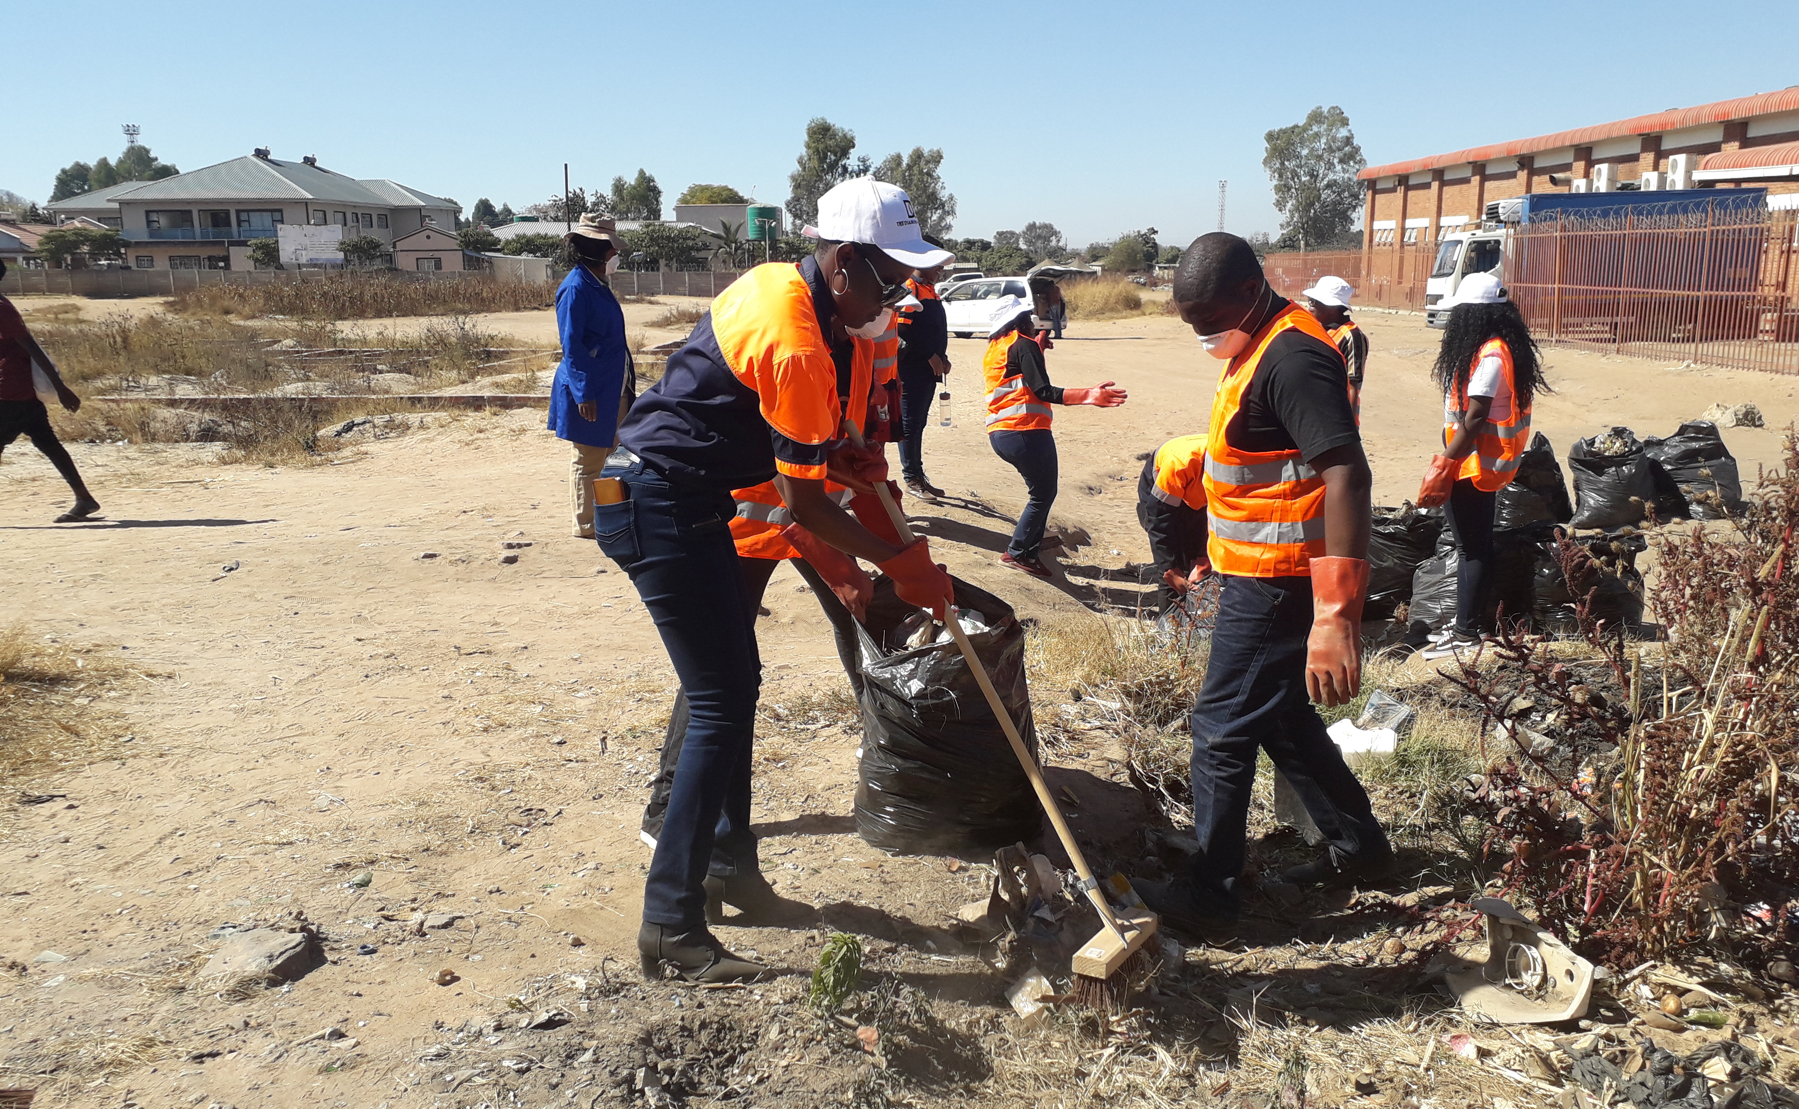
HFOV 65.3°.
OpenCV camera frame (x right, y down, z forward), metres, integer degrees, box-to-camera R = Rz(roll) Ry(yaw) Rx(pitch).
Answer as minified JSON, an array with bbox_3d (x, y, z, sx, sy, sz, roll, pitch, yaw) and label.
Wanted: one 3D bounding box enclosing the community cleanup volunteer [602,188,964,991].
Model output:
[{"bbox_3d":[-0.260,0.064,2.901,0.710,1.600,0.480,-1,12,-4],"label":"community cleanup volunteer"}]

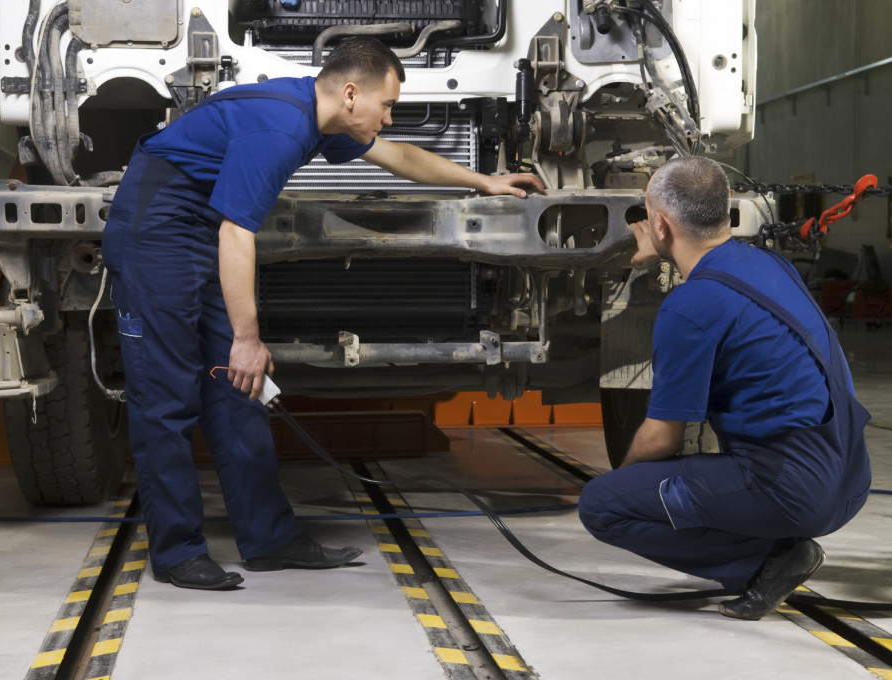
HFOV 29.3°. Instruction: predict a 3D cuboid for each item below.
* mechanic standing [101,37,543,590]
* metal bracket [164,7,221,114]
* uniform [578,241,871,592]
[{"bbox_3d":[-0.300,-0.096,4.500,1.120,1.390,0.720,0,2,-6],"label":"mechanic standing"},{"bbox_3d":[-0.744,-0.820,5.000,0.165,0.310,0.120,0,2,-7],"label":"metal bracket"},{"bbox_3d":[0.695,0.179,4.060,0.720,0.820,0.530,2,3,31],"label":"uniform"}]

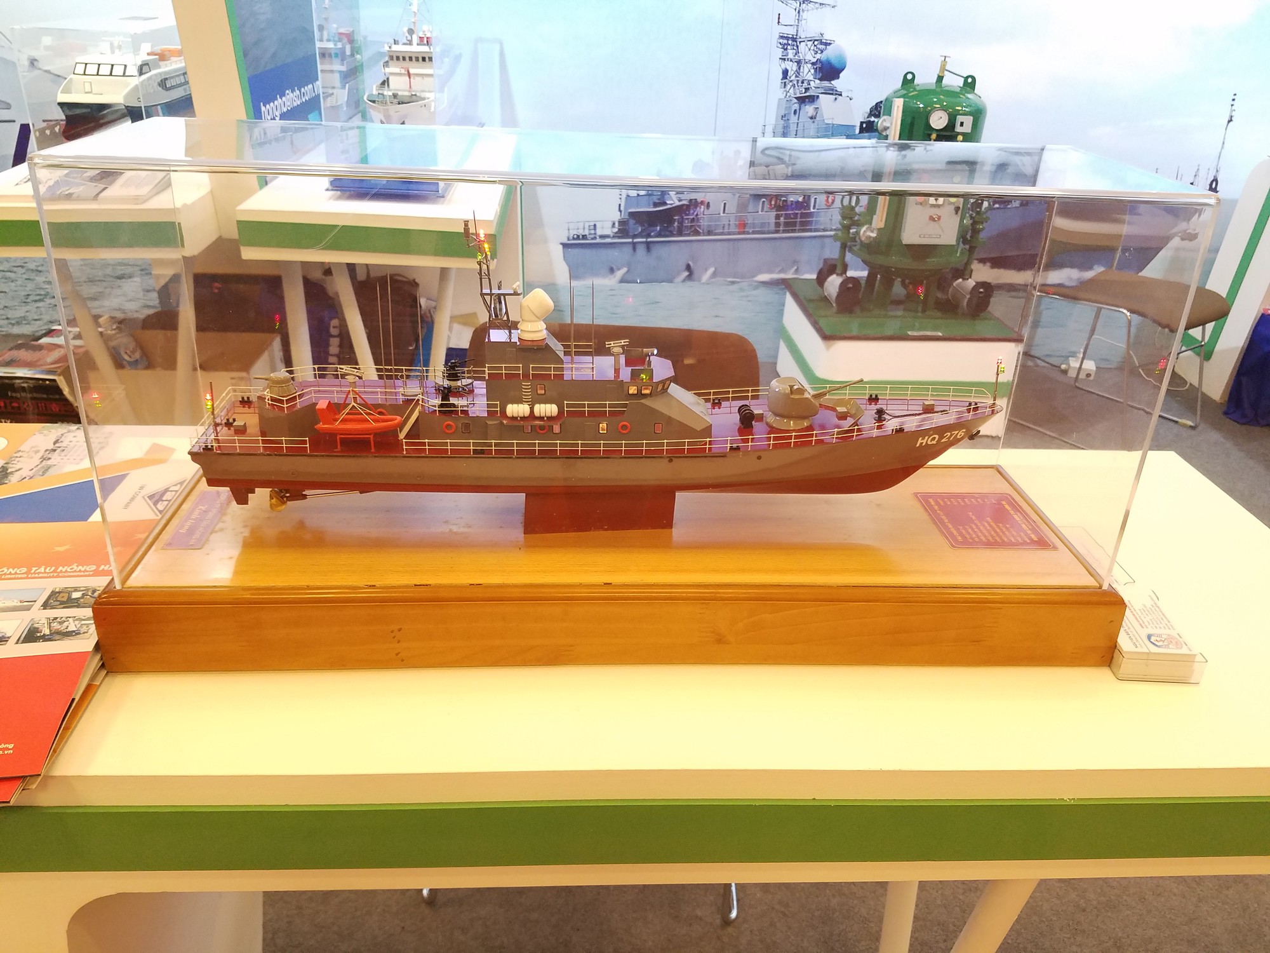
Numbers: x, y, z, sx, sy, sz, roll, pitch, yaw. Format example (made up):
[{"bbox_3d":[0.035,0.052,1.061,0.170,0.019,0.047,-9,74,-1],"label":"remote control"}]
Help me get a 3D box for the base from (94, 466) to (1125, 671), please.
[{"bbox_3d":[-0.010,0.062,0.789,0.735,0.063,0.229,1,26,-5],"label":"base"}]

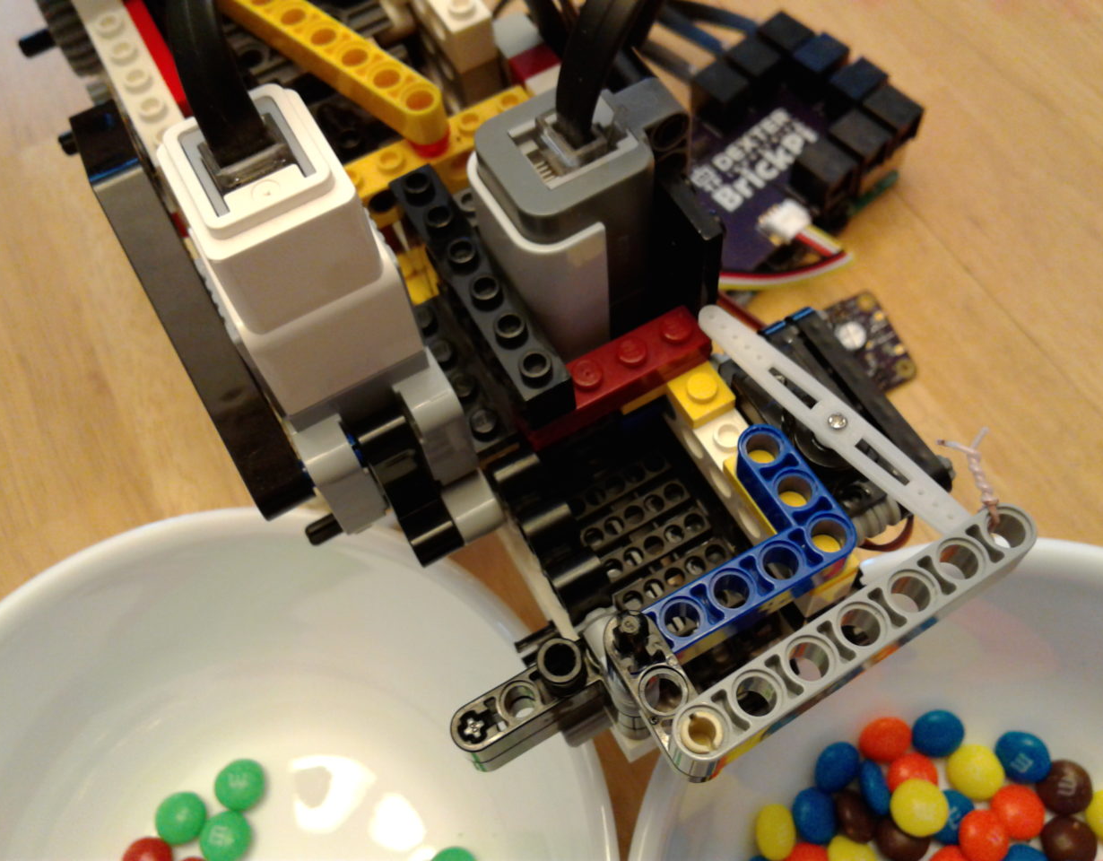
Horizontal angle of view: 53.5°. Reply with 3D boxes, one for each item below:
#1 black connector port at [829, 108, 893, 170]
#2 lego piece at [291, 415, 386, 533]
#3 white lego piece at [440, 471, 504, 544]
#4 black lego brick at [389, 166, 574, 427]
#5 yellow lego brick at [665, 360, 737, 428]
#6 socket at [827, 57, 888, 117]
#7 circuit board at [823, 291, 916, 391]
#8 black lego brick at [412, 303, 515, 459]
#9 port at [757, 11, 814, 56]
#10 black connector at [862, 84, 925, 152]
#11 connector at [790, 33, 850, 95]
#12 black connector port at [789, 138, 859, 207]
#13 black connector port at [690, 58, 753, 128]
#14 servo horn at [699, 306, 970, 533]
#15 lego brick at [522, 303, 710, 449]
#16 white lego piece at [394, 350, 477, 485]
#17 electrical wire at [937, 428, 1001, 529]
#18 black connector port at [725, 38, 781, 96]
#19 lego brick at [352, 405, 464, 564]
[{"bbox_3d":[0.102,-0.094,0.363,0.012,0.012,0.015,-39,66,-15],"label":"black connector port"},{"bbox_3d":[-0.033,0.005,0.169,0.007,0.022,0.013,-28,63,-9],"label":"lego piece"},{"bbox_3d":[-0.013,0.012,0.180,0.008,0.009,0.009,-28,63,-9],"label":"white lego piece"},{"bbox_3d":[-0.011,-0.022,0.172,0.008,0.011,0.048,-28,63,-10],"label":"black lego brick"},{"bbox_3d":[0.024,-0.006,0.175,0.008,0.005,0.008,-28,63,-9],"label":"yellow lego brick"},{"bbox_3d":[0.104,-0.116,0.374,0.015,0.012,0.012,-39,66,-15],"label":"socket"},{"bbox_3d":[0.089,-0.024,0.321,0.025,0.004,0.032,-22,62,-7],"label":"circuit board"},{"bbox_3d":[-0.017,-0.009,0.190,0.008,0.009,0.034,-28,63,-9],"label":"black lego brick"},{"bbox_3d":[0.082,-0.136,0.387,0.012,0.012,0.015,-39,66,-15],"label":"port"},{"bbox_3d":[0.113,-0.104,0.367,0.012,0.012,0.015,-39,66,-15],"label":"black connector"},{"bbox_3d":[0.093,-0.127,0.381,0.015,0.012,0.012,-39,66,-15],"label":"connector"},{"bbox_3d":[0.089,-0.084,0.358,0.012,0.012,0.015,-39,66,-15],"label":"black connector port"},{"bbox_3d":[0.059,-0.116,0.378,0.012,0.012,0.015,-39,66,-15],"label":"black connector port"},{"bbox_3d":[0.042,0.000,0.162,0.007,0.004,0.055,-40,66,-15],"label":"servo horn"},{"bbox_3d":[0.009,-0.009,0.172,0.032,0.008,0.008,-28,63,-9],"label":"lego brick"},{"bbox_3d":[-0.018,-0.002,0.171,0.007,0.022,0.013,-28,63,-9],"label":"white lego piece"},{"bbox_3d":[0.055,0.007,0.141,0.007,0.005,0.013,-11,104,20],"label":"electrical wire"},{"bbox_3d":[0.067,-0.119,0.363,0.013,0.012,0.014,-40,66,-15],"label":"black connector port"},{"bbox_3d":[-0.023,0.008,0.171,0.008,0.032,0.008,-28,43,-9],"label":"lego brick"}]

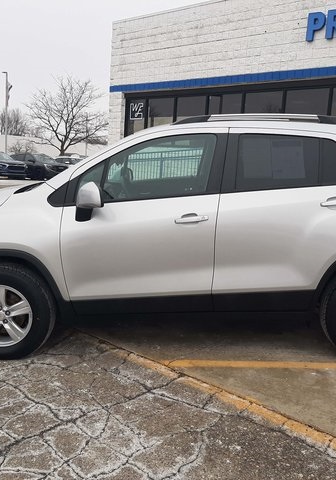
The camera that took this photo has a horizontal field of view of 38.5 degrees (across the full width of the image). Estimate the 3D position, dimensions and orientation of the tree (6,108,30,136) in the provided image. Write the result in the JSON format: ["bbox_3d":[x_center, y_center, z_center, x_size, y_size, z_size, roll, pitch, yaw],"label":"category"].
[{"bbox_3d":[-27.747,-18.651,89.216,4.493,11.203,4.493,3,8,0],"label":"tree"}]

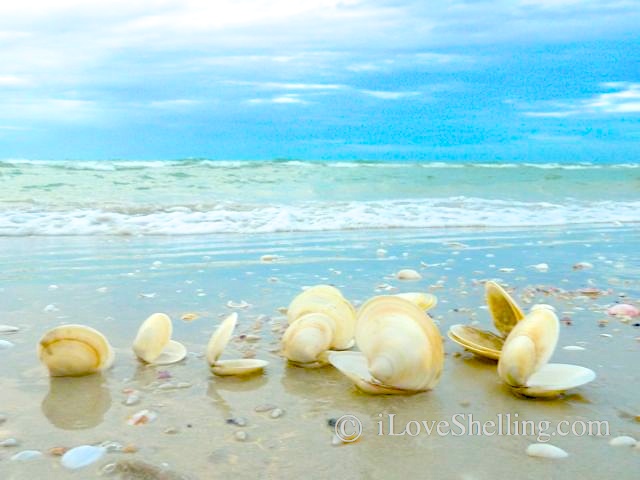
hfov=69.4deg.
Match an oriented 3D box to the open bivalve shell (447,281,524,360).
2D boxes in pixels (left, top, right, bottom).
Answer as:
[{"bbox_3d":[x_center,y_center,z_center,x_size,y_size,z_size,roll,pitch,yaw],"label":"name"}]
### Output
[{"bbox_3d":[0.133,0.063,0.377,0.057,0.058,0.052,-3,10,-18],"label":"open bivalve shell"}]

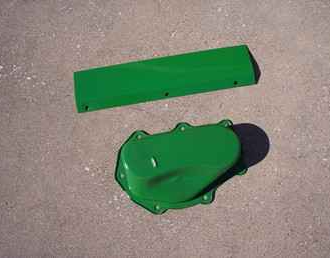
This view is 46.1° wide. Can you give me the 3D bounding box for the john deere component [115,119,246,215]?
[{"bbox_3d":[0.047,0.098,1.161,0.402,0.085,0.271,-11,71,-5],"label":"john deere component"}]

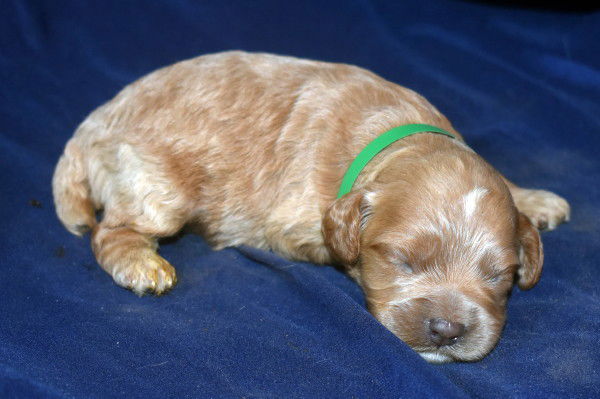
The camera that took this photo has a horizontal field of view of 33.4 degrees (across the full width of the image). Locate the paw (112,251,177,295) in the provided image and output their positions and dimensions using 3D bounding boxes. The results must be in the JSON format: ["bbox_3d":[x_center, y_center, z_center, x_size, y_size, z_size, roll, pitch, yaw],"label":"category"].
[{"bbox_3d":[-0.076,0.036,0.488,0.025,0.018,0.029,-20,40,-26],"label":"paw"}]

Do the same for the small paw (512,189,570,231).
[{"bbox_3d":[0.127,0.005,0.527,0.031,0.018,0.025,20,40,26],"label":"small paw"}]

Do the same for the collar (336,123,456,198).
[{"bbox_3d":[0.050,-0.004,0.497,0.074,0.072,0.013,-20,40,-26],"label":"collar"}]

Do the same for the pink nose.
[{"bbox_3d":[0.065,0.059,0.446,0.015,0.012,0.010,1,35,2],"label":"pink nose"}]

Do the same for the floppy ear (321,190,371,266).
[{"bbox_3d":[0.022,0.014,0.482,0.013,0.034,0.023,-27,43,-33],"label":"floppy ear"}]

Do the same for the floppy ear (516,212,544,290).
[{"bbox_3d":[0.109,0.024,0.475,0.013,0.034,0.023,22,41,28],"label":"floppy ear"}]

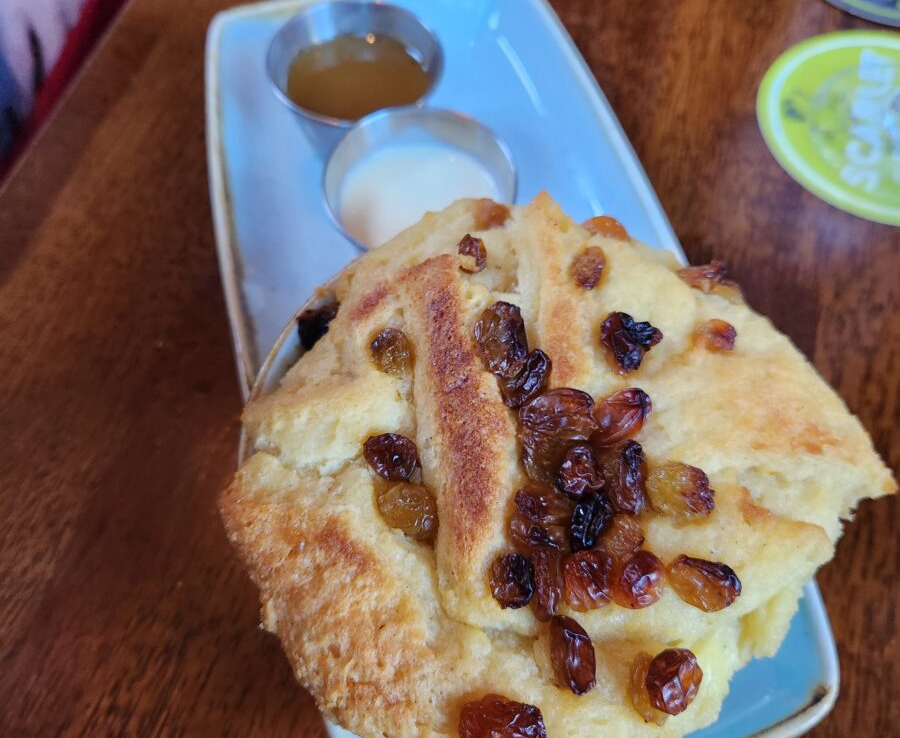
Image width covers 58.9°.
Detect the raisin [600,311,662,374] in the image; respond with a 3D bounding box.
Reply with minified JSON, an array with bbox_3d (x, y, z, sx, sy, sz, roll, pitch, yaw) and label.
[{"bbox_3d":[0.041,-0.006,0.180,0.012,0.008,0.015,-19,66,-9],"label":"raisin"}]

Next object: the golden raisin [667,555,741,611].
[{"bbox_3d":[0.050,0.042,0.158,0.014,0.007,0.009,29,67,12],"label":"golden raisin"}]

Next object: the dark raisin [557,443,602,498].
[{"bbox_3d":[0.026,0.021,0.163,0.008,0.007,0.012,24,67,11],"label":"dark raisin"}]

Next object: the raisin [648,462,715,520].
[{"bbox_3d":[0.047,0.025,0.164,0.014,0.008,0.011,29,67,12],"label":"raisin"}]

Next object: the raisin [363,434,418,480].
[{"bbox_3d":[-0.013,0.018,0.169,0.012,0.006,0.009,32,68,14],"label":"raisin"}]

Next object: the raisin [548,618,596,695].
[{"bbox_3d":[0.023,0.054,0.151,0.008,0.006,0.014,-13,65,-6],"label":"raisin"}]

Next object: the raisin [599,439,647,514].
[{"bbox_3d":[0.035,0.022,0.162,0.009,0.007,0.015,0,64,-1],"label":"raisin"}]

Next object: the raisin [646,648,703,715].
[{"bbox_3d":[0.041,0.057,0.145,0.010,0.009,0.013,18,64,10],"label":"raisin"}]

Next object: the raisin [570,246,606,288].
[{"bbox_3d":[0.032,-0.024,0.184,0.008,0.007,0.011,12,64,7],"label":"raisin"}]

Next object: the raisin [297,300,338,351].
[{"bbox_3d":[-0.032,-0.011,0.198,0.010,0.008,0.015,28,67,12],"label":"raisin"}]

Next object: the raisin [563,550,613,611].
[{"bbox_3d":[0.027,0.041,0.155,0.010,0.007,0.011,2,64,0],"label":"raisin"}]

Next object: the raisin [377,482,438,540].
[{"bbox_3d":[-0.009,0.028,0.160,0.013,0.008,0.010,32,68,16],"label":"raisin"}]

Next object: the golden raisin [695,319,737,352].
[{"bbox_3d":[0.062,-0.008,0.186,0.010,0.007,0.008,6,64,2],"label":"golden raisin"}]

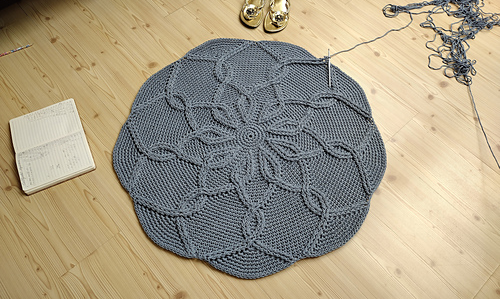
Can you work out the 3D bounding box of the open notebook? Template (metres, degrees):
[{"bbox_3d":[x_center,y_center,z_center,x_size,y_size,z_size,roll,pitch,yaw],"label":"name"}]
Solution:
[{"bbox_3d":[-0.616,-0.018,1.214,0.206,0.018,0.272,-22,64,-12],"label":"open notebook"}]

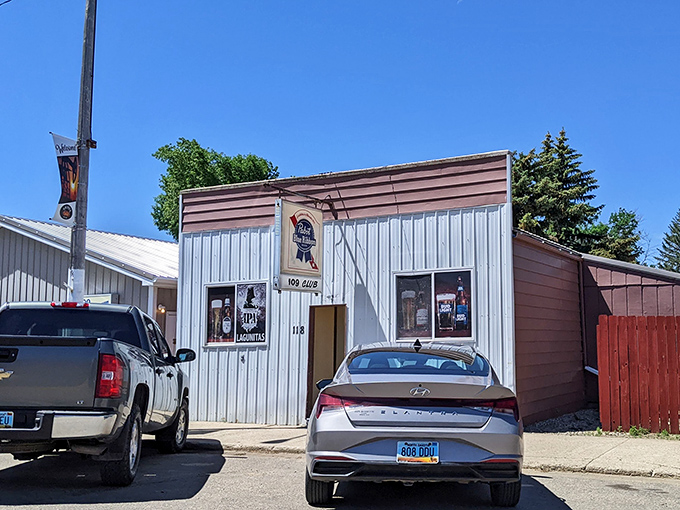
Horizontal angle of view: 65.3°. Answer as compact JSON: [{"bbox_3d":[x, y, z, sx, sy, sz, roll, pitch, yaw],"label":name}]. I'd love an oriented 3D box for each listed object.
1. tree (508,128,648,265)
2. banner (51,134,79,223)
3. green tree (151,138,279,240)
[{"bbox_3d":[10.765,-0.292,24.314,6.500,11.330,6.300,1,-8,0],"label":"tree"},{"bbox_3d":[-5.263,-1.429,10.060,0.070,1.690,0.620,-2,-9,19],"label":"banner"},{"bbox_3d":[-5.484,-0.054,22.232,6.300,9.900,6.000,1,-8,0],"label":"green tree"}]

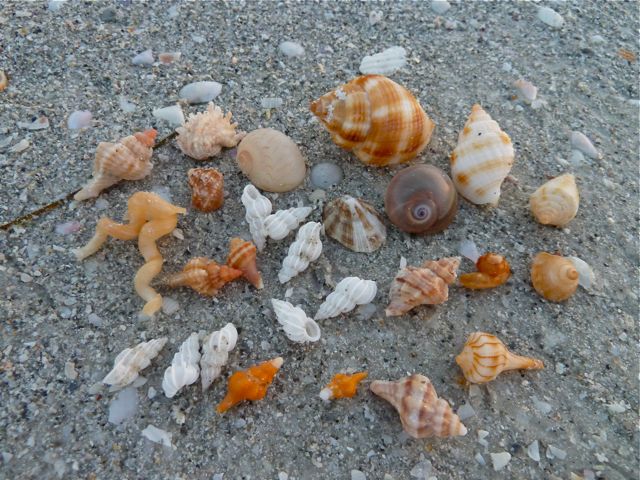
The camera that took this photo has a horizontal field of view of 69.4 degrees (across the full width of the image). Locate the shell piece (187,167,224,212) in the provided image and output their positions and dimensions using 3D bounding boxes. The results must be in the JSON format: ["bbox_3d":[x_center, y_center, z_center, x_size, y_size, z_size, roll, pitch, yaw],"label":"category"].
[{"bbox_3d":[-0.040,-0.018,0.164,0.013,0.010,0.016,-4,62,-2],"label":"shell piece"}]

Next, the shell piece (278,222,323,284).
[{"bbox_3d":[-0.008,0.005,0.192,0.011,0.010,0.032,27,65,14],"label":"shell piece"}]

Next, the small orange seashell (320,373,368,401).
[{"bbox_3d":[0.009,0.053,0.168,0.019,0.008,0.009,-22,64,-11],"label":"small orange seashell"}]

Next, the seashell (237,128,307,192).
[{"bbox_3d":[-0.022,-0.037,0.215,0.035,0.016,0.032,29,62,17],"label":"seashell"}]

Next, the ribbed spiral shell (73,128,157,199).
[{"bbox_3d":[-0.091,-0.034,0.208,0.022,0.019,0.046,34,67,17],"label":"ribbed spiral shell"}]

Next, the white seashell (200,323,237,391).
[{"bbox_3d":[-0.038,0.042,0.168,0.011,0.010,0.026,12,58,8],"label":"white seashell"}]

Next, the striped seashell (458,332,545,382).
[{"bbox_3d":[0.052,0.035,0.134,0.025,0.013,0.015,5,62,2],"label":"striped seashell"}]

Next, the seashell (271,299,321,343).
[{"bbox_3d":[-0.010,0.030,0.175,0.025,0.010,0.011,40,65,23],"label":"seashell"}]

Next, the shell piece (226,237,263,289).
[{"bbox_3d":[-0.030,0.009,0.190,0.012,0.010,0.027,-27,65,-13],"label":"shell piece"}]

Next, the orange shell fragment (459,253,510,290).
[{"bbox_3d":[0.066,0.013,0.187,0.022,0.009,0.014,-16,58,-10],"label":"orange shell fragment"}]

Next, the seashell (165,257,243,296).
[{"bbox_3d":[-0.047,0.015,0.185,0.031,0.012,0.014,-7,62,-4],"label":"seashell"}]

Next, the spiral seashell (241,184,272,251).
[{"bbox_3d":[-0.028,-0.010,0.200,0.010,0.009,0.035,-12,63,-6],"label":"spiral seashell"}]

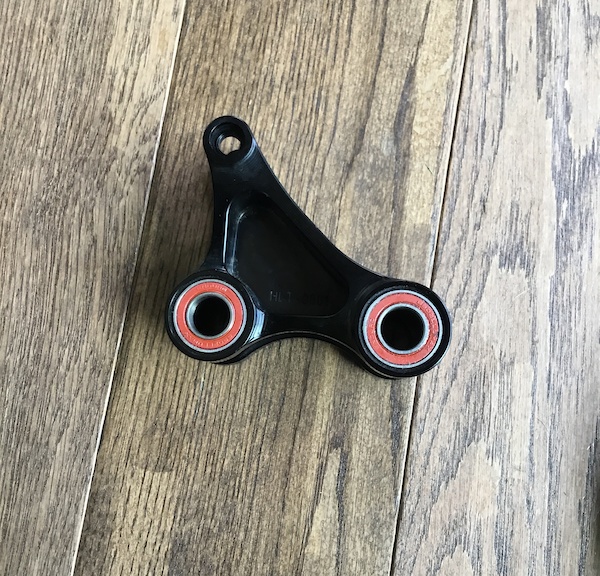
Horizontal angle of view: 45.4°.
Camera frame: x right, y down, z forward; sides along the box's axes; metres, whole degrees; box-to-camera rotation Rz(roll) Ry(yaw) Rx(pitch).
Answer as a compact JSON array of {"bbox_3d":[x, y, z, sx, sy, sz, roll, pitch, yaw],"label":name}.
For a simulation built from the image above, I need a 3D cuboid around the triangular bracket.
[{"bbox_3d":[0.005,-0.017,0.275,0.105,0.030,0.096,5,82,4],"label":"triangular bracket"}]

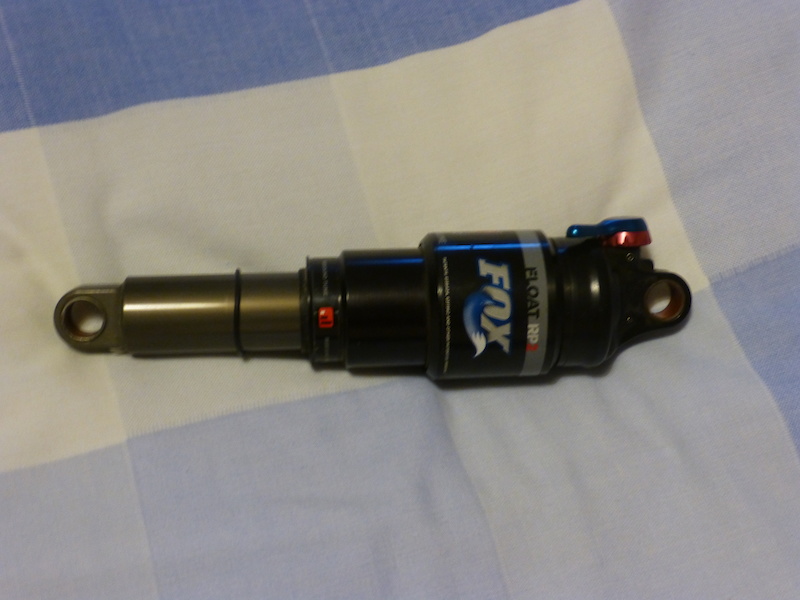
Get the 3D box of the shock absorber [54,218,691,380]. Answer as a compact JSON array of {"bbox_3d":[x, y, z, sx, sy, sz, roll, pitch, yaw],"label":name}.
[{"bbox_3d":[-0.008,0.001,0.379,0.220,0.051,0.054,-2,96,-3],"label":"shock absorber"}]

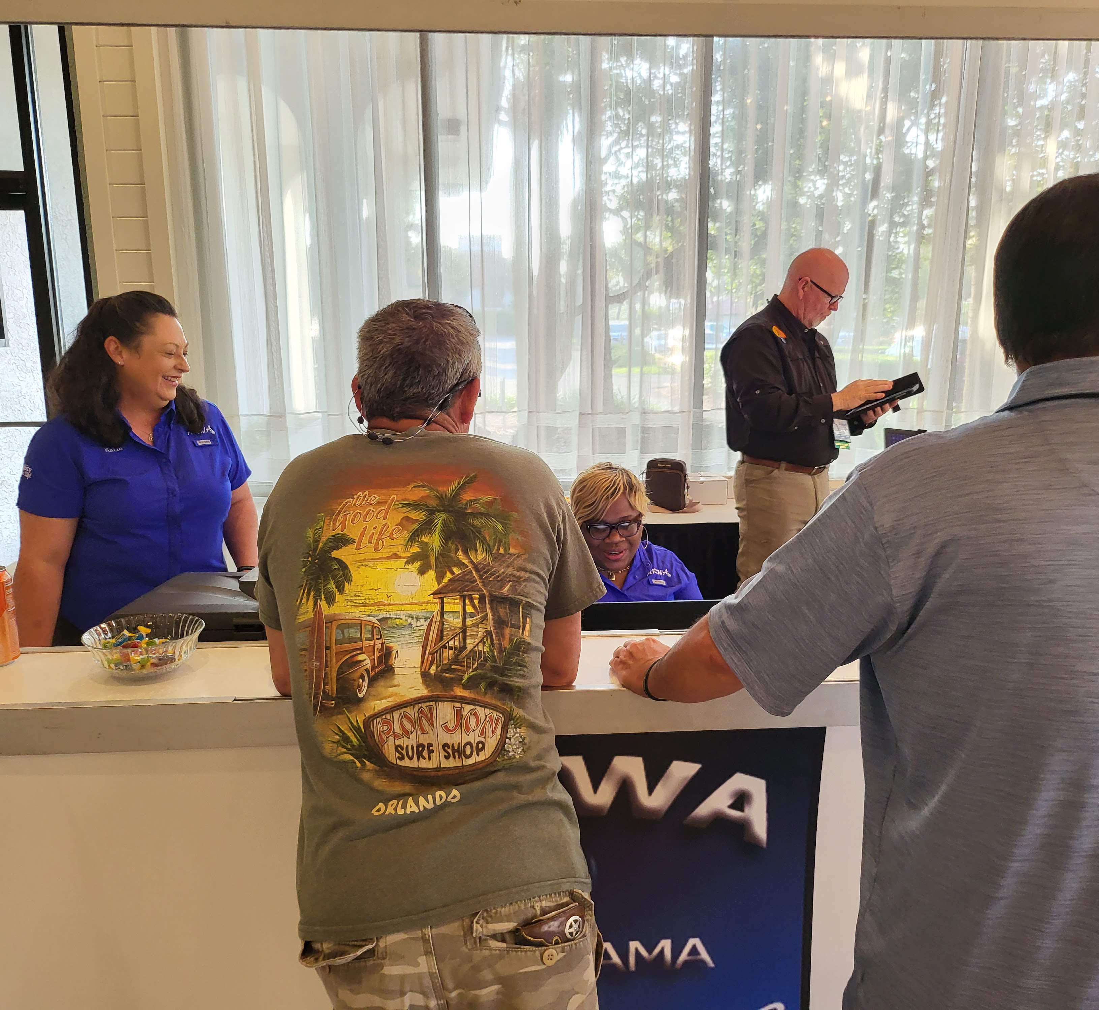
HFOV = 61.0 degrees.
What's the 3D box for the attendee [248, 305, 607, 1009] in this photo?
[{"bbox_3d":[-0.165,0.508,1.363,0.510,1.580,0.520,-1,10,-2],"label":"attendee"}]

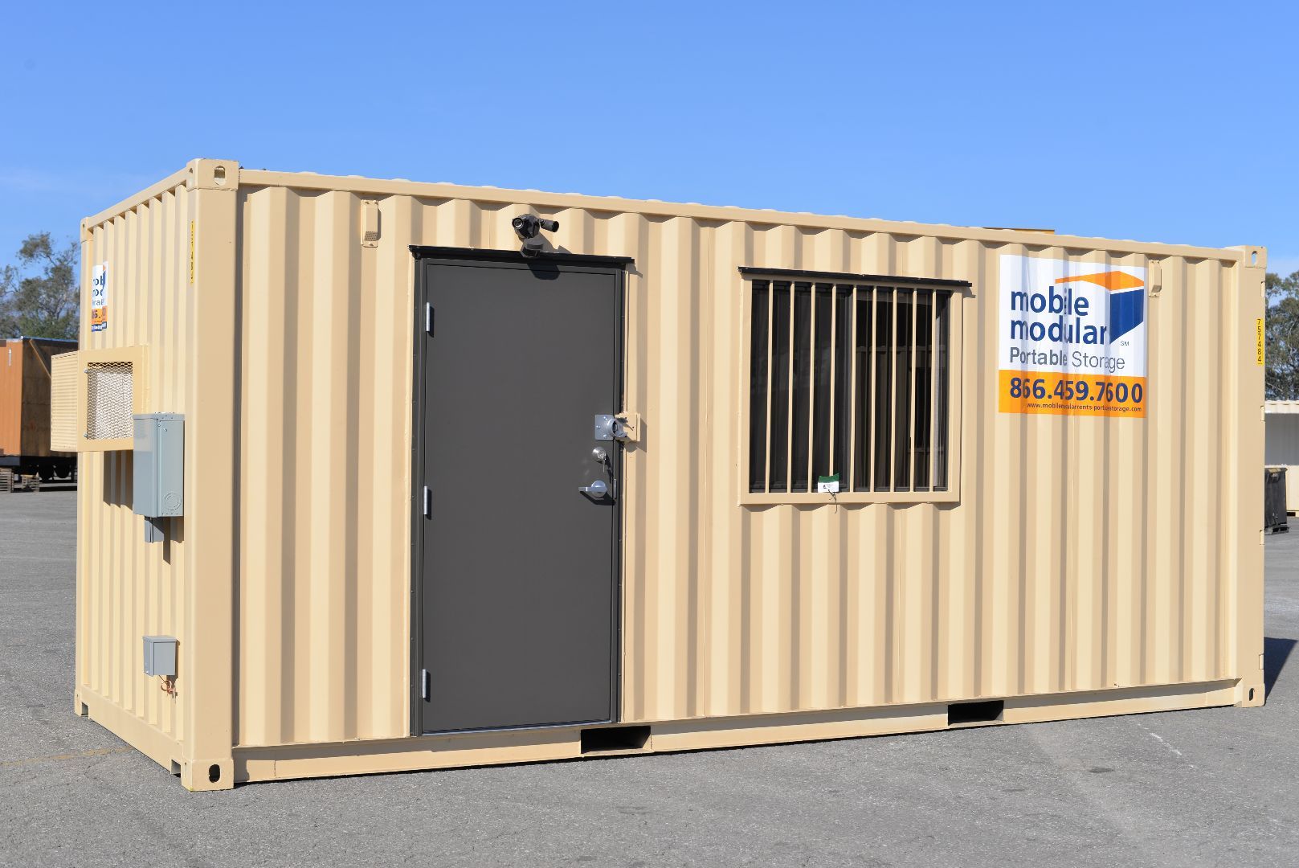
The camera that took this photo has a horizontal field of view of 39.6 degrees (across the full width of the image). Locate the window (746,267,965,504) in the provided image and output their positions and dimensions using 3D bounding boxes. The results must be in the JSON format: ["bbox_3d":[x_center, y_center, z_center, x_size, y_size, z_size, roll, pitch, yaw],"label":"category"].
[{"bbox_3d":[1.010,-0.211,8.921,1.295,1.113,0.090,1,0,-28],"label":"window"}]

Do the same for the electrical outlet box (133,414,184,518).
[{"bbox_3d":[-2.092,0.135,7.687,0.130,0.428,0.359,1,0,-28],"label":"electrical outlet box"}]

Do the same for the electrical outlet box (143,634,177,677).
[{"bbox_3d":[-2.083,0.947,7.677,0.102,0.150,0.152,1,0,-28],"label":"electrical outlet box"}]

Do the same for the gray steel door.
[{"bbox_3d":[-0.591,0.277,8.083,1.013,2.073,0.065,1,0,-28],"label":"gray steel door"}]

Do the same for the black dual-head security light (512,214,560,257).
[{"bbox_3d":[-0.512,-0.879,8.015,0.220,0.189,0.155,1,0,-28],"label":"black dual-head security light"}]

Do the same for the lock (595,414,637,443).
[{"bbox_3d":[-0.148,-0.028,8.263,0.204,0.120,0.065,1,0,-28],"label":"lock"}]

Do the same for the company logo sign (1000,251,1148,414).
[{"bbox_3d":[2.254,-0.508,9.587,1.010,0.819,0.036,1,0,-28],"label":"company logo sign"}]

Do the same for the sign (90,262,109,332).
[{"bbox_3d":[-2.794,-0.697,9.188,0.030,0.343,0.380,1,0,-28],"label":"sign"}]

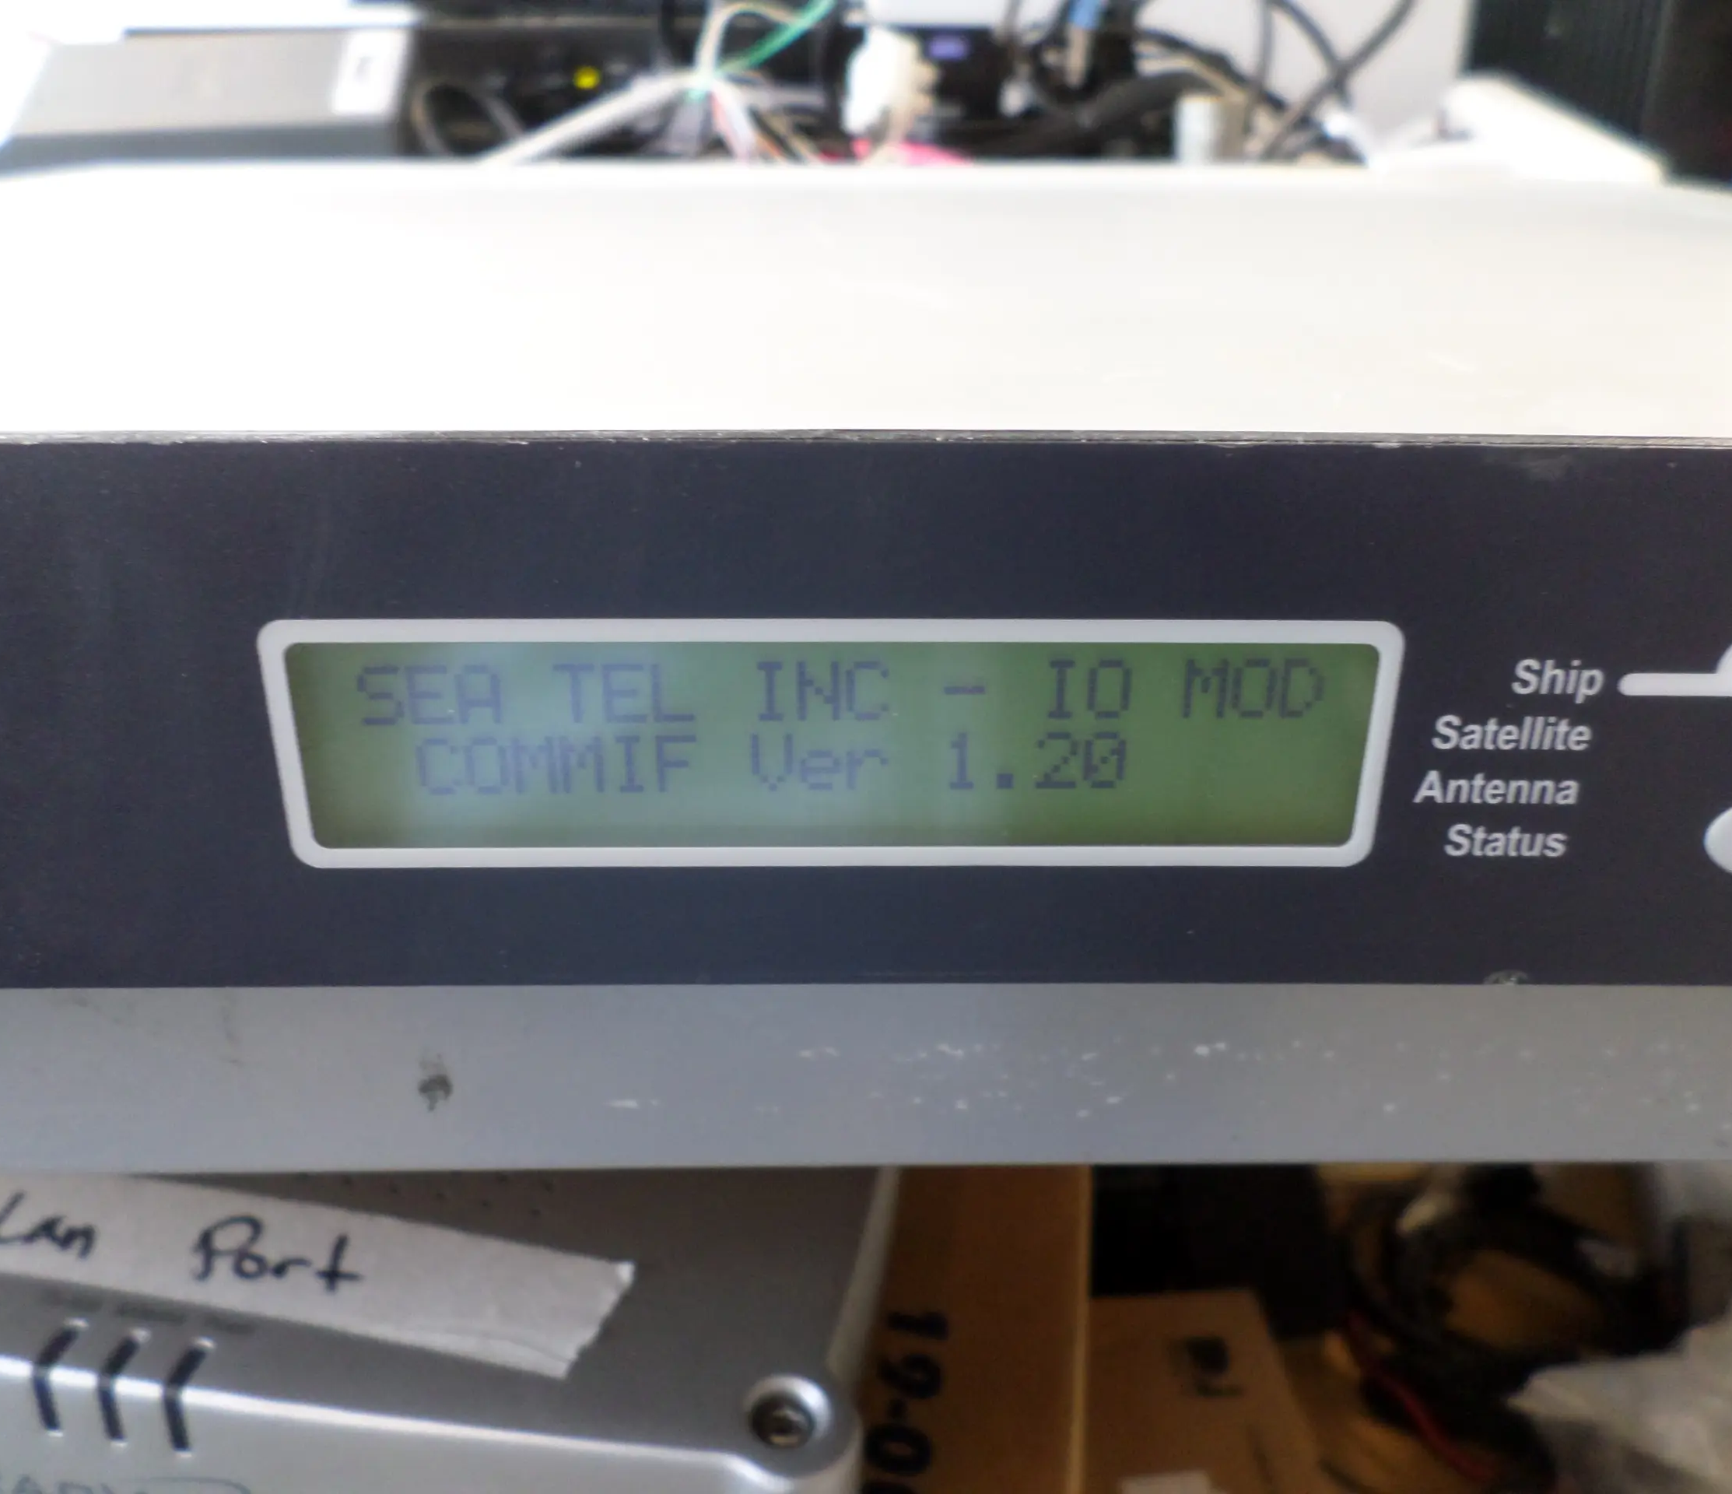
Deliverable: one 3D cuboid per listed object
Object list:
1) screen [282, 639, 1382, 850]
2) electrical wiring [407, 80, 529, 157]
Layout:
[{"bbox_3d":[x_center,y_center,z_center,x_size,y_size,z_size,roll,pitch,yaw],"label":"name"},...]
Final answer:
[{"bbox_3d":[-0.002,0.000,0.110,0.081,0.017,0.003,0,23,-1],"label":"screen"},{"bbox_3d":[-0.155,-0.244,0.560,0.046,0.033,0.030,0,23,-1],"label":"electrical wiring"}]

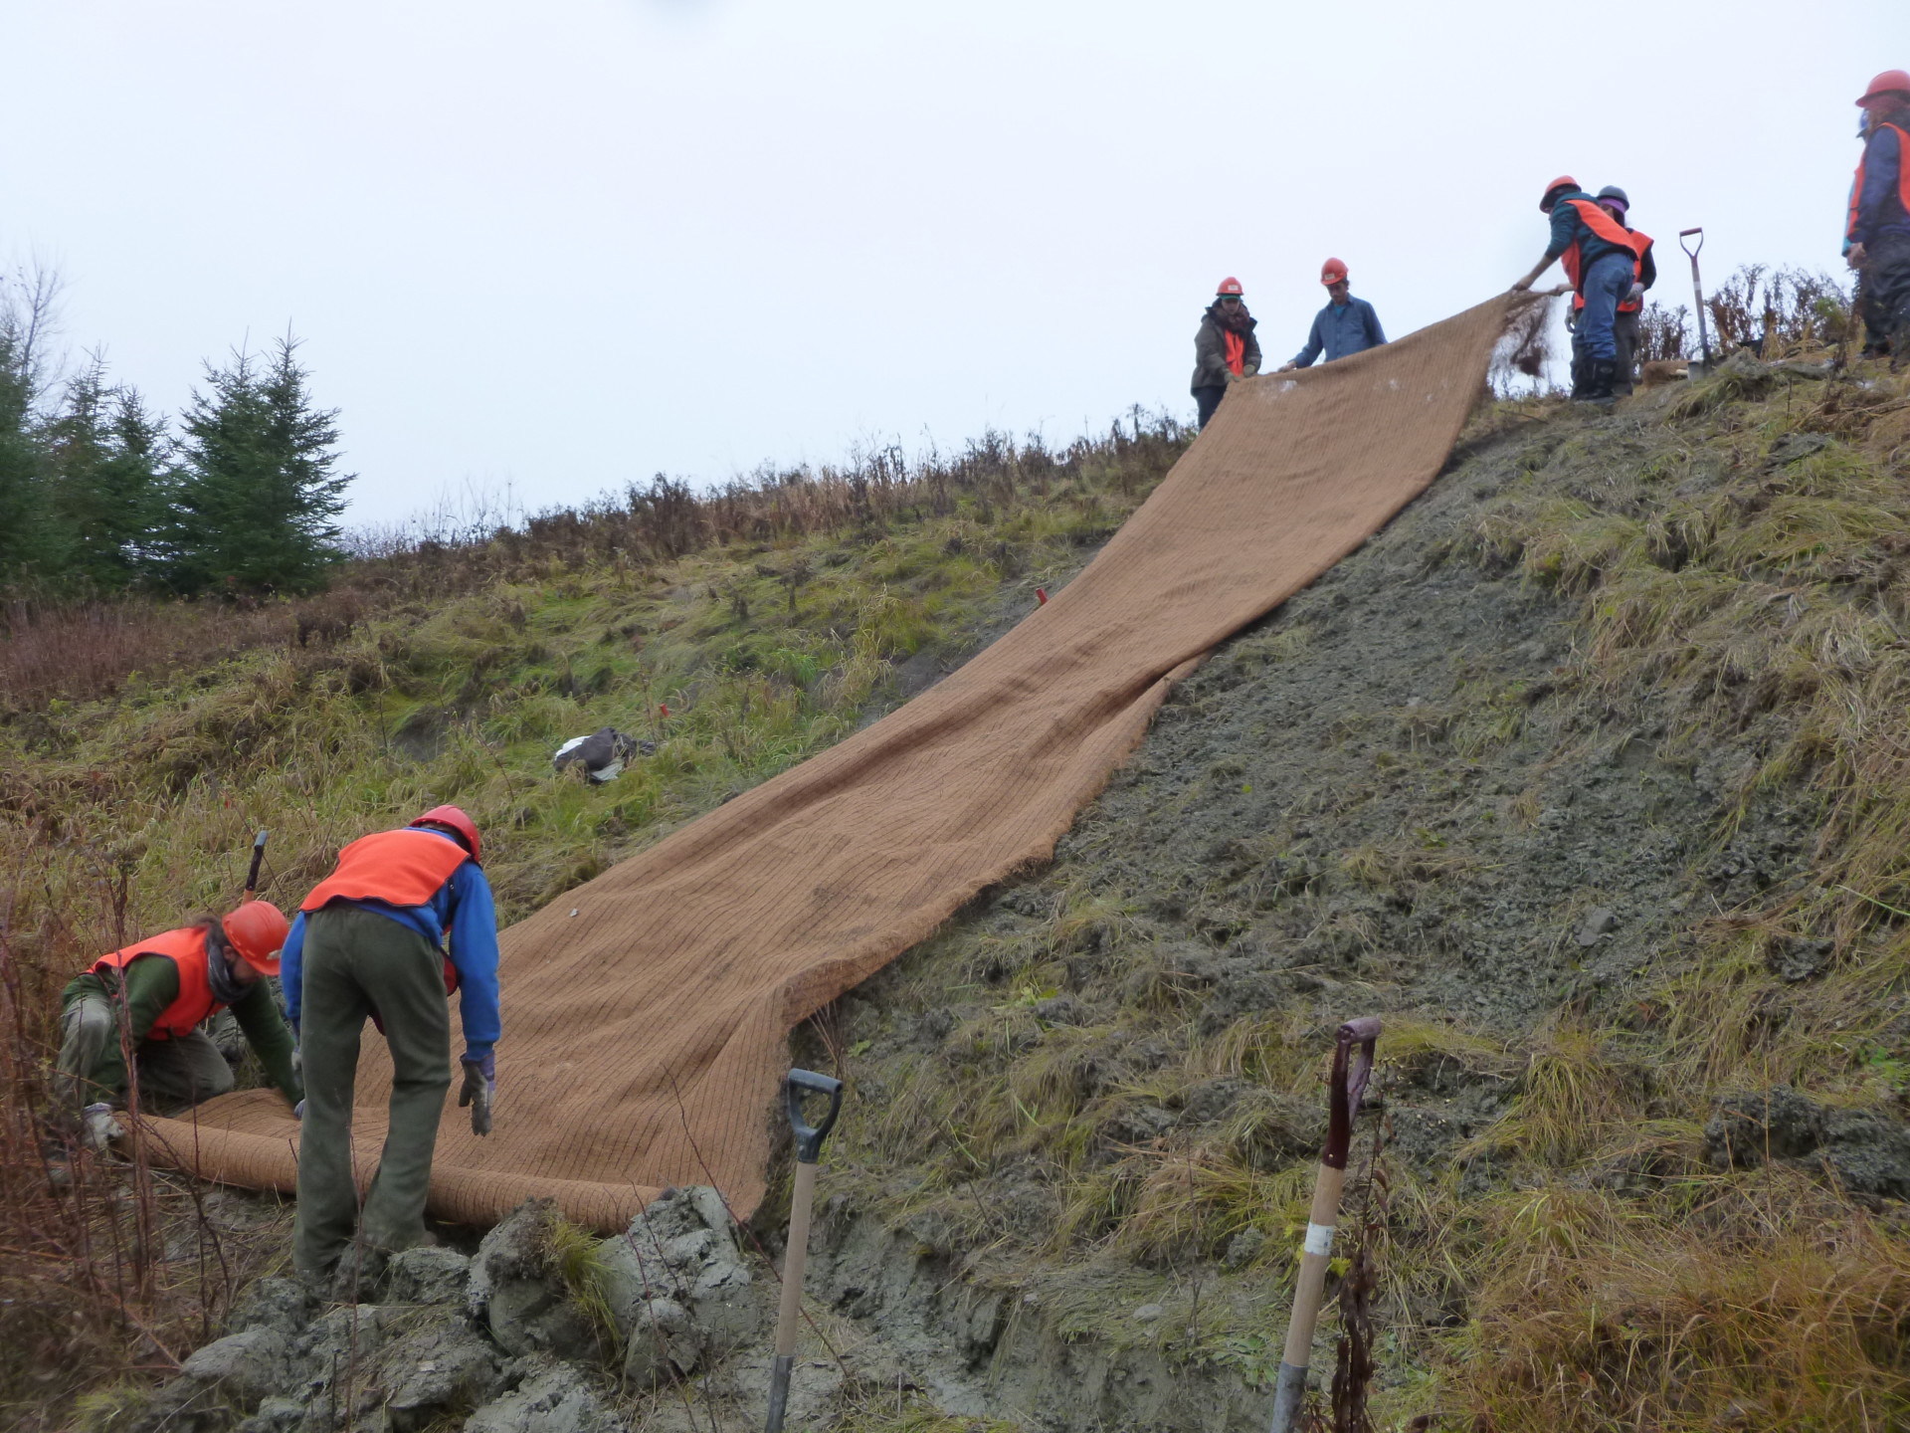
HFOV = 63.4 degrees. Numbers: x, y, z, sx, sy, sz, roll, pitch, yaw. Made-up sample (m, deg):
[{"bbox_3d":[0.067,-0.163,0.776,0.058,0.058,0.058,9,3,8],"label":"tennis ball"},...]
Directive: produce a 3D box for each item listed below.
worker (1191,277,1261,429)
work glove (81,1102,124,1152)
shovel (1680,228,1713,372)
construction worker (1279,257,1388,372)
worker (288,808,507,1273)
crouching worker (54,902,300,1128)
[{"bbox_3d":[2.040,-2.460,11.600,0.560,1.660,0.460,0,-1,-3],"label":"worker"},{"bbox_3d":[-2.940,1.425,5.350,0.150,0.170,0.130,-1,-2,30],"label":"work glove"},{"bbox_3d":[4.680,-2.600,9.800,0.210,1.040,0.120,-7,-1,17],"label":"shovel"},{"bbox_3d":[2.770,-2.460,11.300,0.720,1.720,0.550,-1,-2,27],"label":"construction worker"},{"bbox_3d":[-1.760,0.985,4.820,0.660,1.360,0.850,0,-1,7],"label":"worker"},{"bbox_3d":[-2.790,1.090,5.500,0.880,0.860,0.680,-1,-2,34],"label":"crouching worker"}]

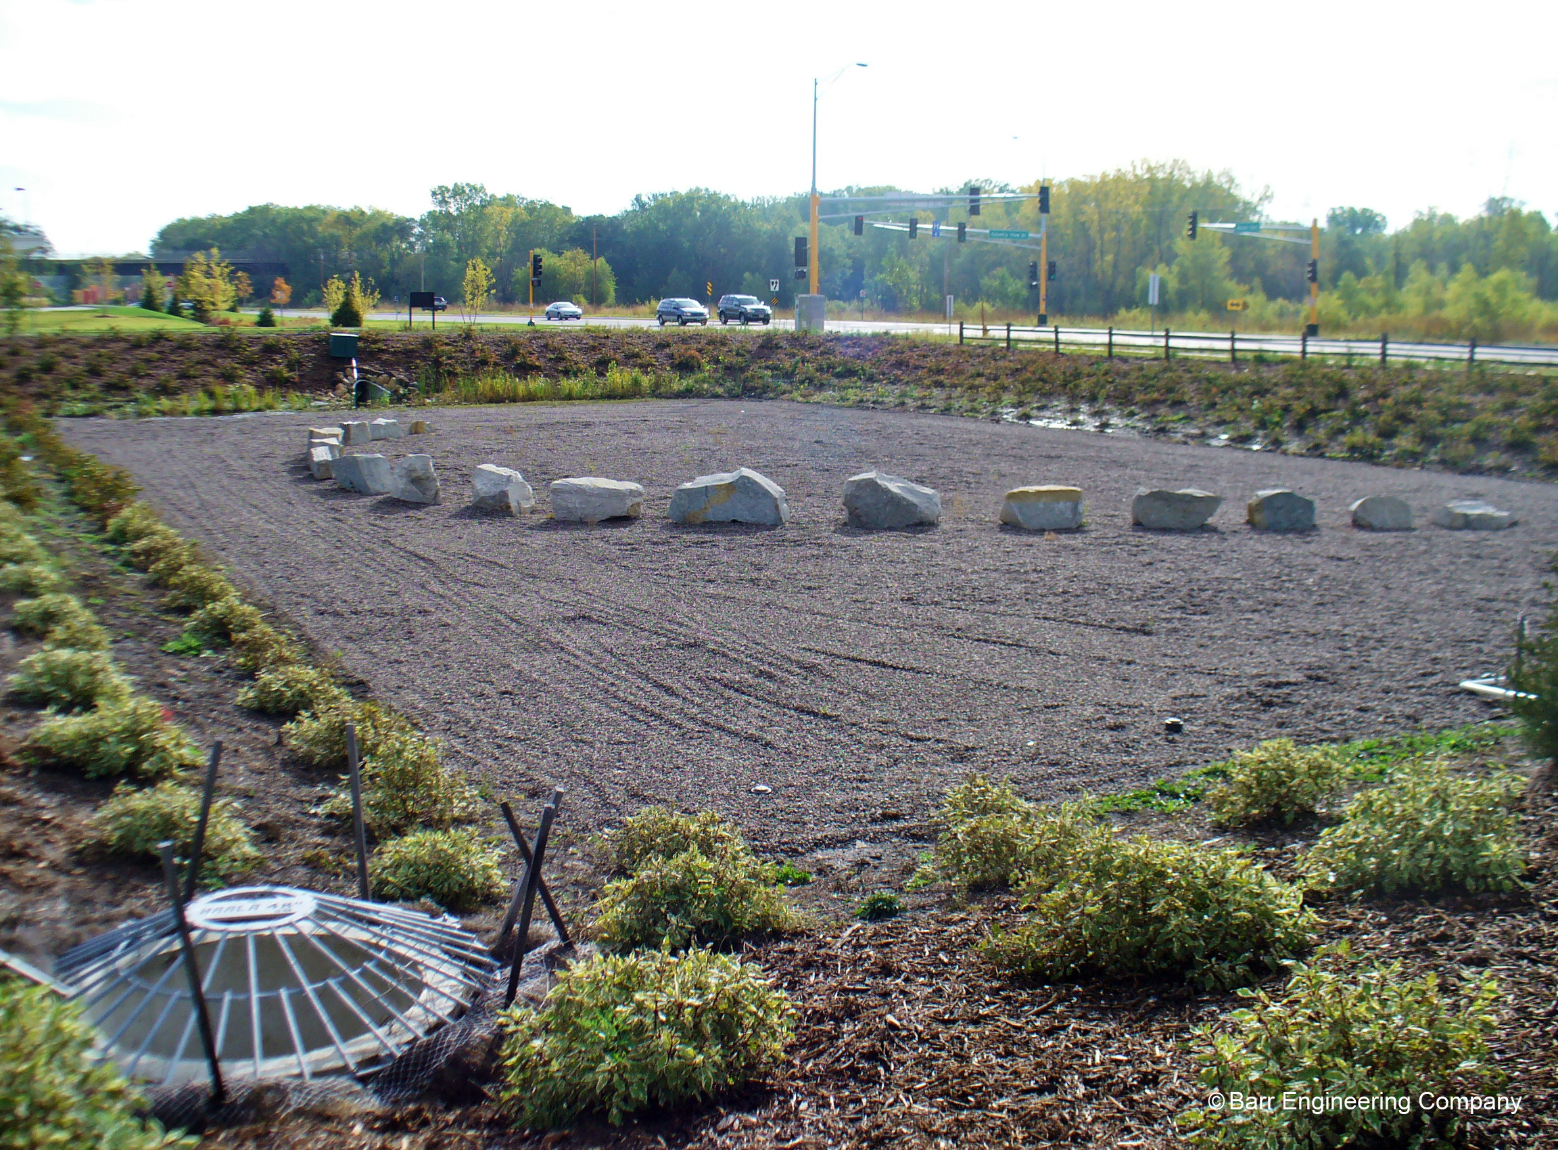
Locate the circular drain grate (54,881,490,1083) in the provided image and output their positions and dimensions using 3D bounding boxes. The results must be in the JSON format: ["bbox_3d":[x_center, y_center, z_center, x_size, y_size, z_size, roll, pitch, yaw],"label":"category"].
[{"bbox_3d":[-1.840,1.340,5.980,1.600,0.290,1.600,2,9,0],"label":"circular drain grate"}]

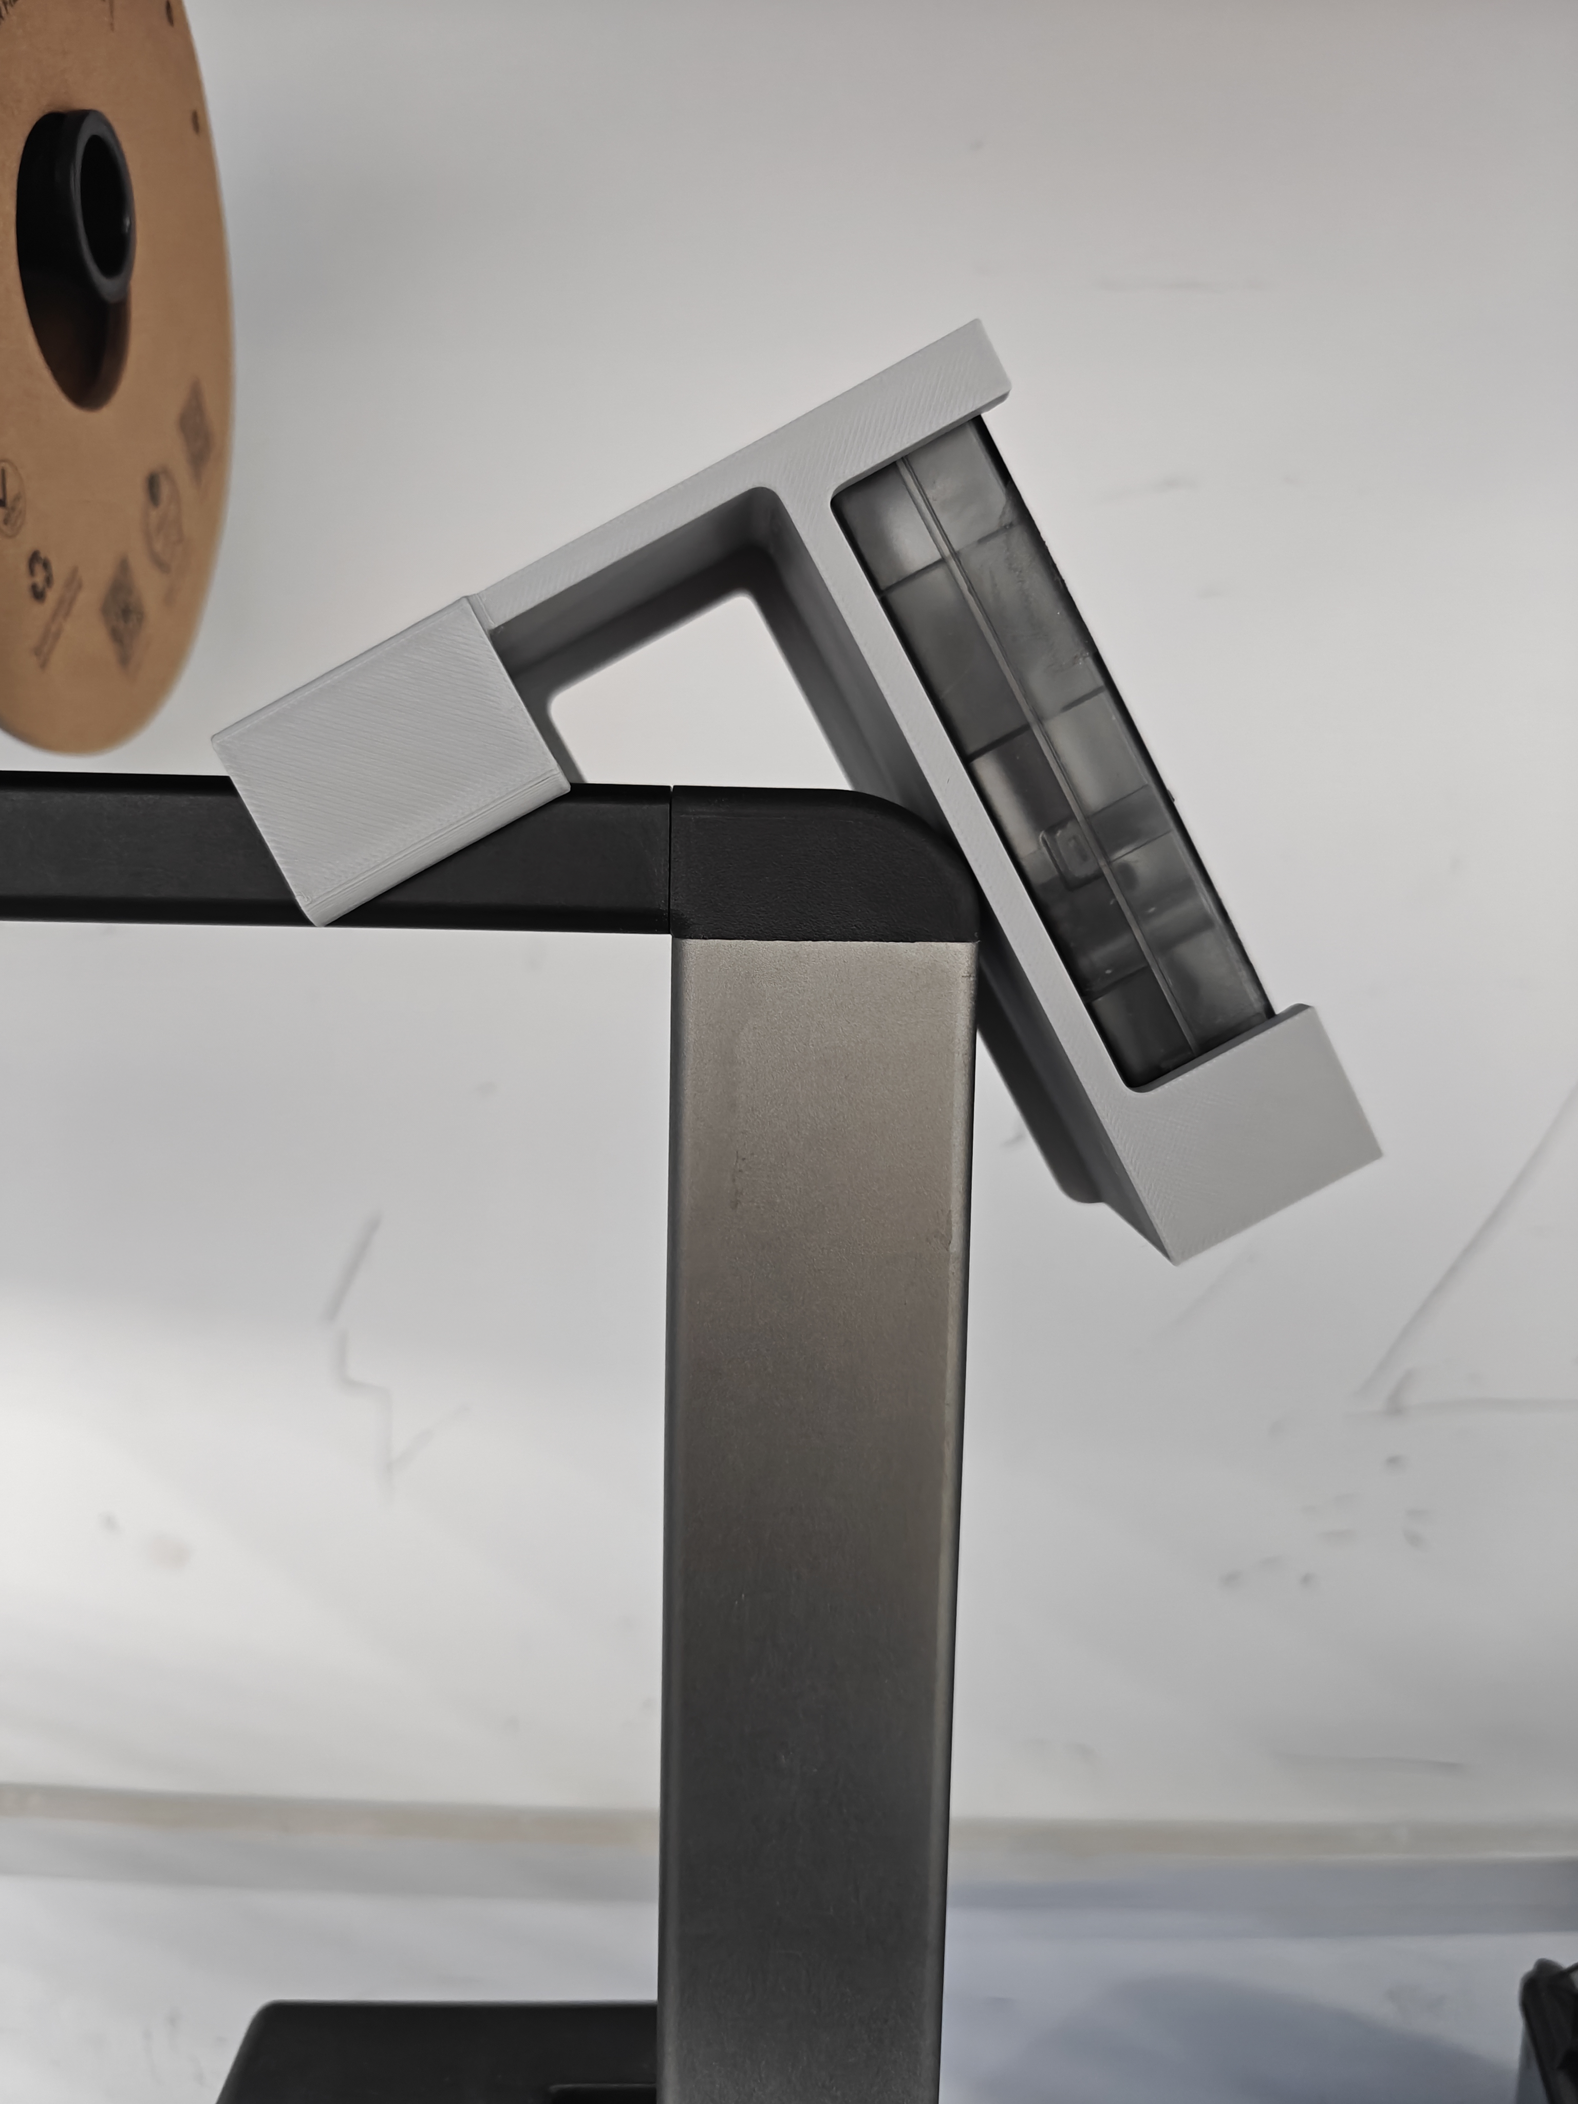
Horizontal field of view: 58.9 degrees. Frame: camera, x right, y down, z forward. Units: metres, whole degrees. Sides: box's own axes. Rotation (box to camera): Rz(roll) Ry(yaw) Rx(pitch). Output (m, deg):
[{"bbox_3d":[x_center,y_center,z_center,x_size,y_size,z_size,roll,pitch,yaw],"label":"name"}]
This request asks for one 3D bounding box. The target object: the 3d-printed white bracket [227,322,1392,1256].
[{"bbox_3d":[0.004,-0.020,0.267,0.146,0.160,0.055,-28,7,2],"label":"3d-printed white bracket"}]

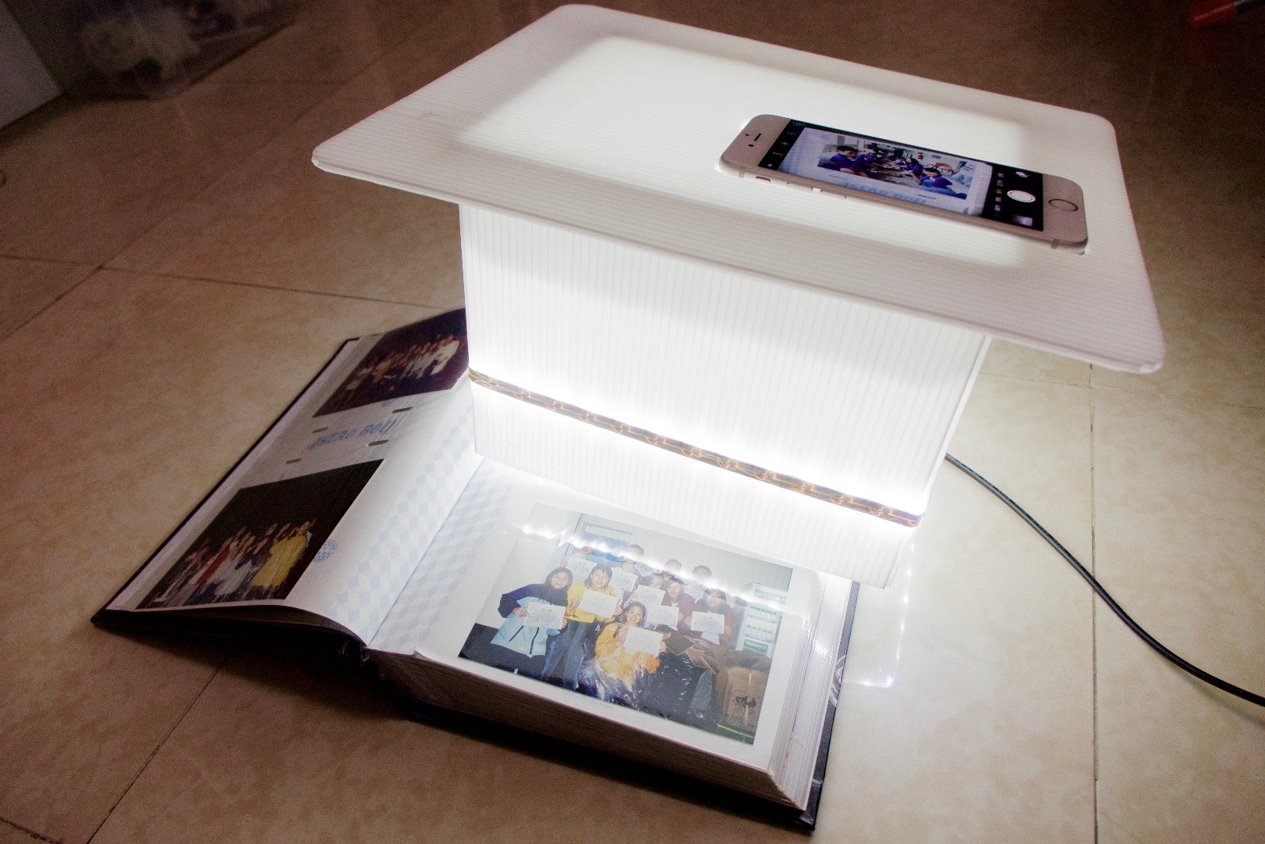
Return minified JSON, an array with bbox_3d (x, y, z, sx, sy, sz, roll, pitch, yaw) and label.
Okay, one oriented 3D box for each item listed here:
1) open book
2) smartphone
[{"bbox_3d":[-0.076,0.026,0.462,0.397,0.068,0.253,8,46,19],"label":"open book"},{"bbox_3d":[0.106,-0.096,0.333,0.138,0.007,0.067,18,41,13],"label":"smartphone"}]

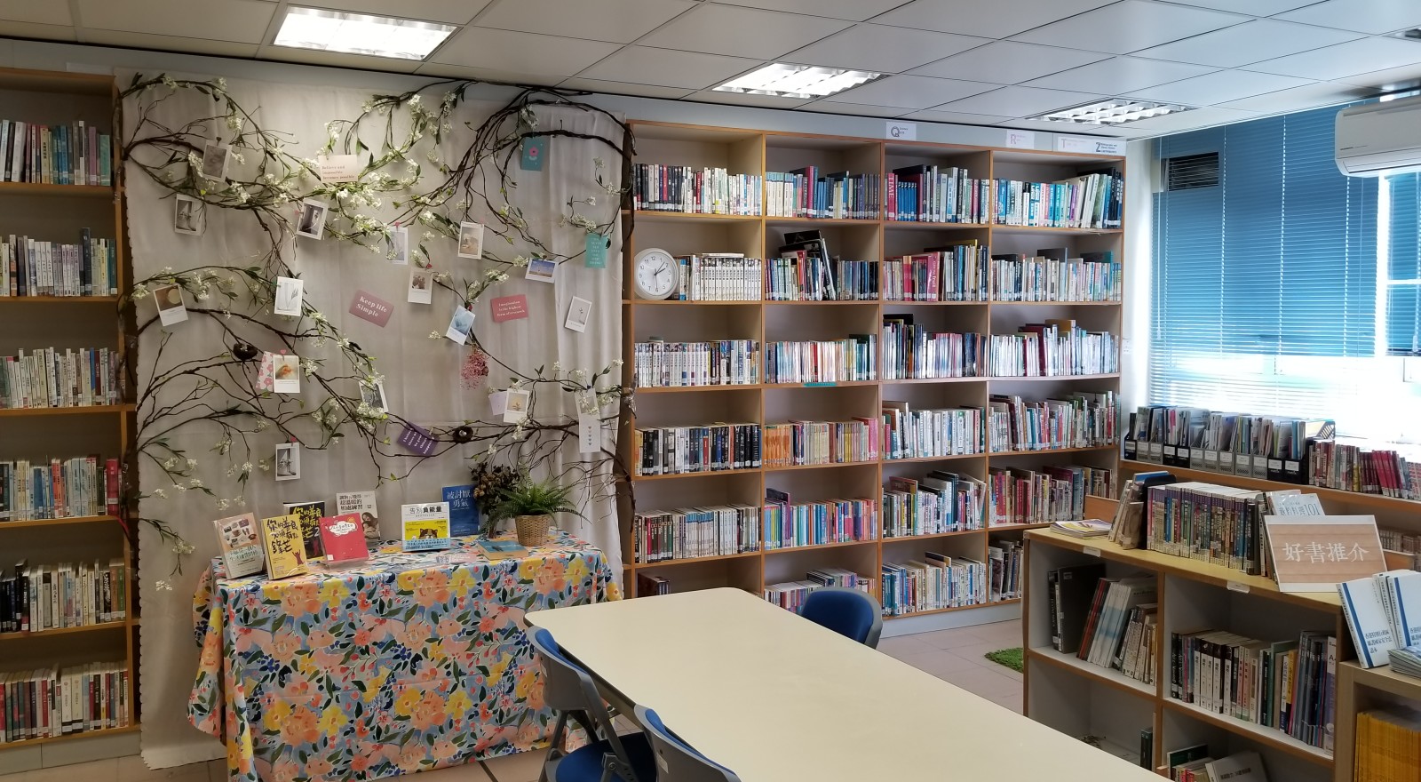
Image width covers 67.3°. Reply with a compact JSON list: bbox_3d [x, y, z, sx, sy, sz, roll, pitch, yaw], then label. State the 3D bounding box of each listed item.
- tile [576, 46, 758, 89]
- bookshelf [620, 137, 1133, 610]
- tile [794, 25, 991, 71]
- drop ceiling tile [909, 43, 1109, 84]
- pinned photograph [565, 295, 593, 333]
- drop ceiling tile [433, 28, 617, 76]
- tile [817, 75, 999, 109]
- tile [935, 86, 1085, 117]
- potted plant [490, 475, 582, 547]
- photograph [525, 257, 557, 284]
[{"bbox_3d":[-0.155,-1.315,4.330,0.590,0.018,0.590,-2,4,-24],"label":"tile"},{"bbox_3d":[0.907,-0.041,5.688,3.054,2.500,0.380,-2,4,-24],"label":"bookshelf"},{"bbox_3d":[0.657,-1.298,4.054,0.595,0.016,0.595,-3,5,-26],"label":"tile"},{"bbox_3d":[1.201,-1.318,4.303,0.590,0.018,0.590,-2,4,-24],"label":"drop ceiling tile"},{"bbox_3d":[-0.589,-0.341,4.776,0.092,0.143,0.005,15,-3,-26],"label":"pinned photograph"},{"bbox_3d":[-0.695,-1.293,4.072,0.590,0.018,0.590,-2,4,-24],"label":"drop ceiling tile"},{"bbox_3d":[0.909,-1.356,4.864,0.600,0.016,0.600,-3,5,-27],"label":"tile"},{"bbox_3d":[1.479,-1.386,5.109,0.595,0.016,0.595,-3,5,-26],"label":"tile"},{"bbox_3d":[-0.741,0.502,4.514,0.370,0.280,0.350,0,5,0],"label":"potted plant"},{"bbox_3d":[-0.734,-0.524,4.660,0.135,0.096,0.006,12,-2,-27],"label":"photograph"}]

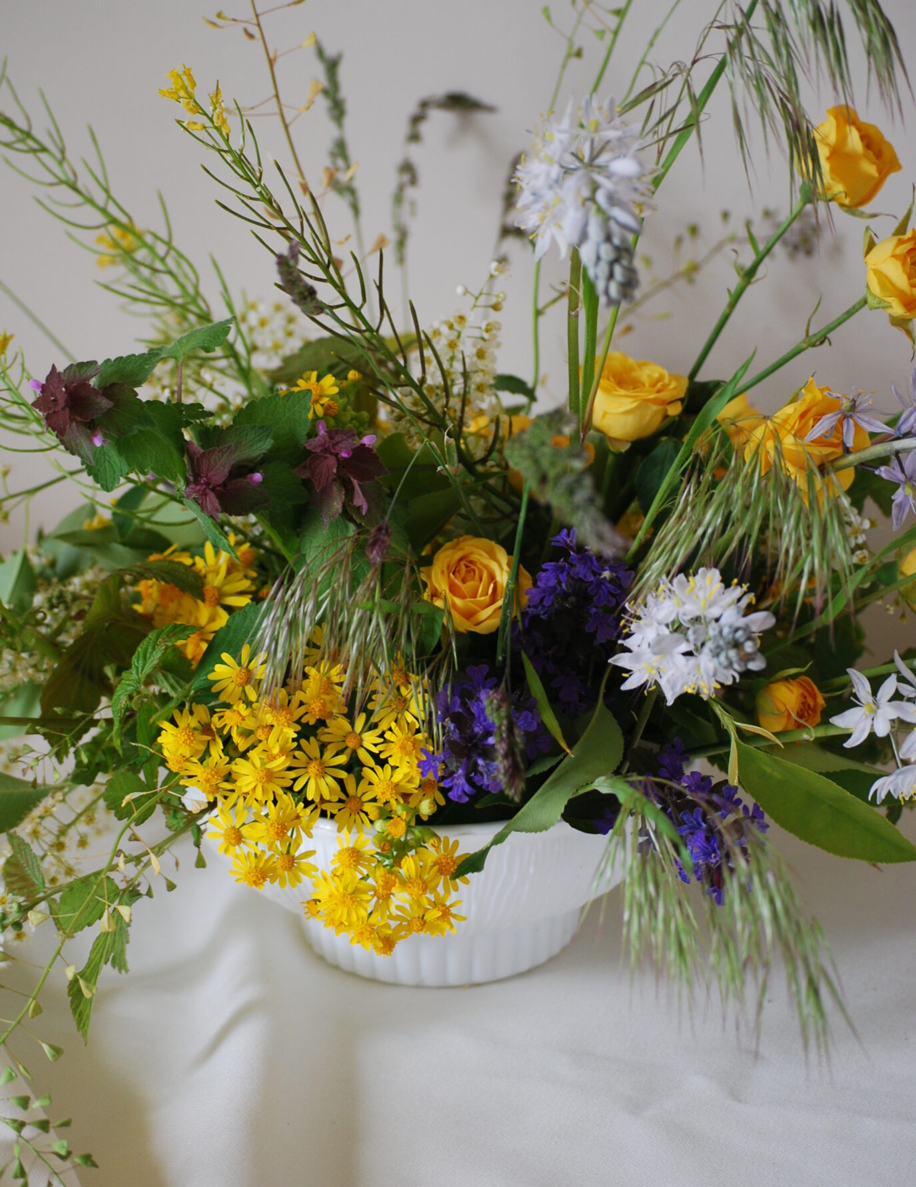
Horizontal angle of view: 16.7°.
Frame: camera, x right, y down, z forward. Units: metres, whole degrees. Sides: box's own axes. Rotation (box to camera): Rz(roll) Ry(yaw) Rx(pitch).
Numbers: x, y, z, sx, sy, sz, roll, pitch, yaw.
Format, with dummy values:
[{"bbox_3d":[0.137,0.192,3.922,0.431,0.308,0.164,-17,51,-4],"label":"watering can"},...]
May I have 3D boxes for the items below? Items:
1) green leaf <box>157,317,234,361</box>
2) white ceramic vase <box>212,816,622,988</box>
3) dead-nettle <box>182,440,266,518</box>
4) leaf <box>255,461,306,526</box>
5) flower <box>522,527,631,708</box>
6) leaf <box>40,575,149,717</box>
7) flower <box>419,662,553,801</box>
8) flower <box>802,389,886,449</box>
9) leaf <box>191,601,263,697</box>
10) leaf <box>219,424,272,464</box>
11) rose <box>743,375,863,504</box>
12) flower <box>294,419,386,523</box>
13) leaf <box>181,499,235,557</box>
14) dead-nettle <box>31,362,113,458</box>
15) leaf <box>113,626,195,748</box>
[{"bbox_3d":[-0.096,-0.093,1.140,0.029,0.009,0.018,-24,37,-3],"label":"green leaf"},{"bbox_3d":[-0.008,0.097,1.210,0.190,0.078,0.186,0,14,0],"label":"white ceramic vase"},{"bbox_3d":[-0.083,-0.041,1.115,0.030,0.028,0.027,3,14,11],"label":"dead-nettle"},{"bbox_3d":[-0.064,-0.036,1.110,0.020,0.023,0.012,-2,15,-6],"label":"leaf"},{"bbox_3d":[0.044,0.010,1.150,0.040,0.062,0.038,-3,18,1],"label":"flower"},{"bbox_3d":[-0.136,0.020,1.165,0.039,0.053,0.022,17,6,-4],"label":"leaf"},{"bbox_3d":[0.010,0.050,1.125,0.045,0.049,0.045,0,14,0],"label":"flower"},{"bbox_3d":[0.138,-0.062,1.110,0.029,0.022,0.021,0,15,0],"label":"flower"},{"bbox_3d":[-0.080,0.019,1.080,0.022,0.041,0.010,40,6,16],"label":"leaf"},{"bbox_3d":[-0.077,-0.055,1.135,0.021,0.006,0.015,-17,49,-8],"label":"leaf"},{"bbox_3d":[0.130,-0.058,1.165,0.046,0.046,0.042,-6,15,-21],"label":"rose"},{"bbox_3d":[-0.041,-0.043,1.090,0.031,0.035,0.028,-1,15,-3],"label":"flower"},{"bbox_3d":[-0.089,-0.023,1.110,0.020,0.021,0.014,-7,16,-24],"label":"leaf"},{"bbox_3d":[-0.139,-0.066,1.120,0.029,0.033,0.020,-16,-26,15],"label":"dead-nettle"},{"bbox_3d":[-0.107,0.033,1.095,0.020,0.048,0.022,27,6,-7],"label":"leaf"}]

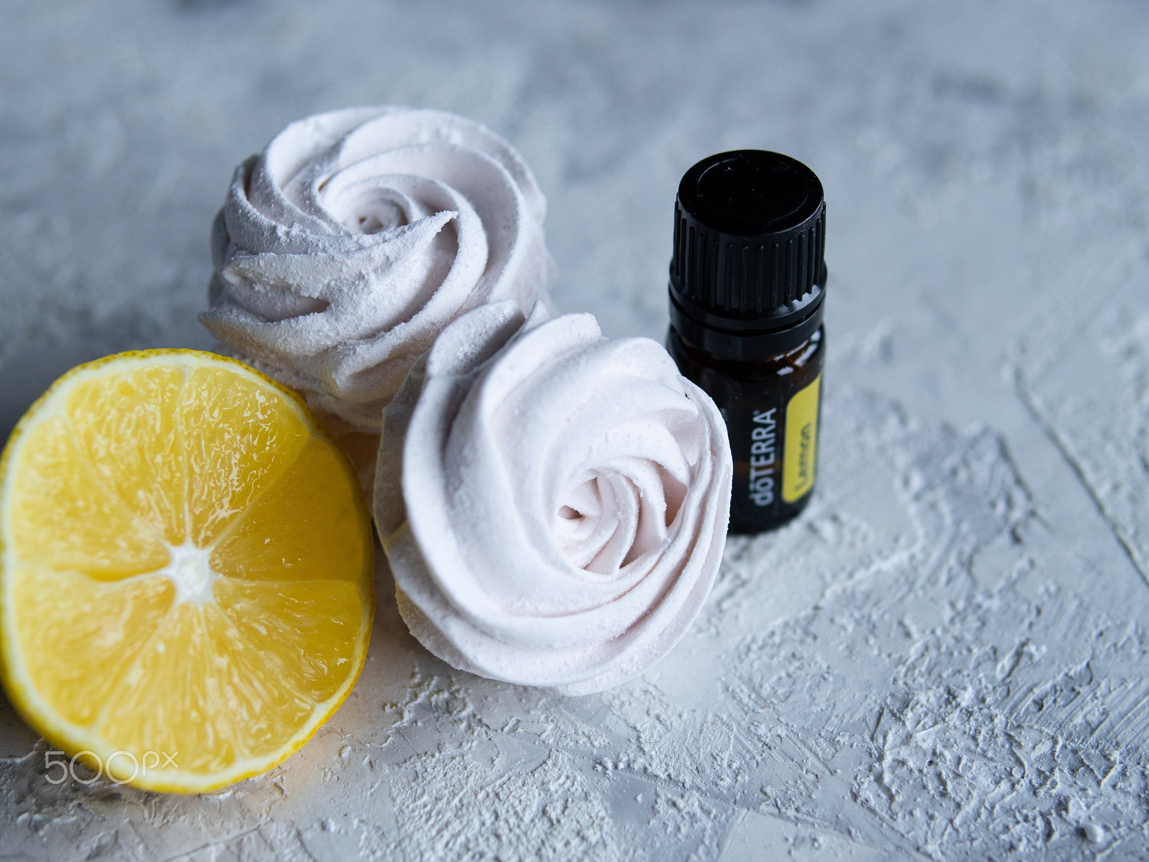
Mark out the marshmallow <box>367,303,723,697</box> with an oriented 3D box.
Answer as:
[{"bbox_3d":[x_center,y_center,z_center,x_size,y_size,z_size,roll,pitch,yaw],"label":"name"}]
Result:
[{"bbox_3d":[-0.002,0.009,0.260,0.049,0.051,0.035,0,8,-11],"label":"marshmallow"}]

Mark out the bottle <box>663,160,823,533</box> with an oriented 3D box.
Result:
[{"bbox_3d":[0.024,-0.012,0.282,0.022,0.054,0.022,-1,42,1],"label":"bottle"}]

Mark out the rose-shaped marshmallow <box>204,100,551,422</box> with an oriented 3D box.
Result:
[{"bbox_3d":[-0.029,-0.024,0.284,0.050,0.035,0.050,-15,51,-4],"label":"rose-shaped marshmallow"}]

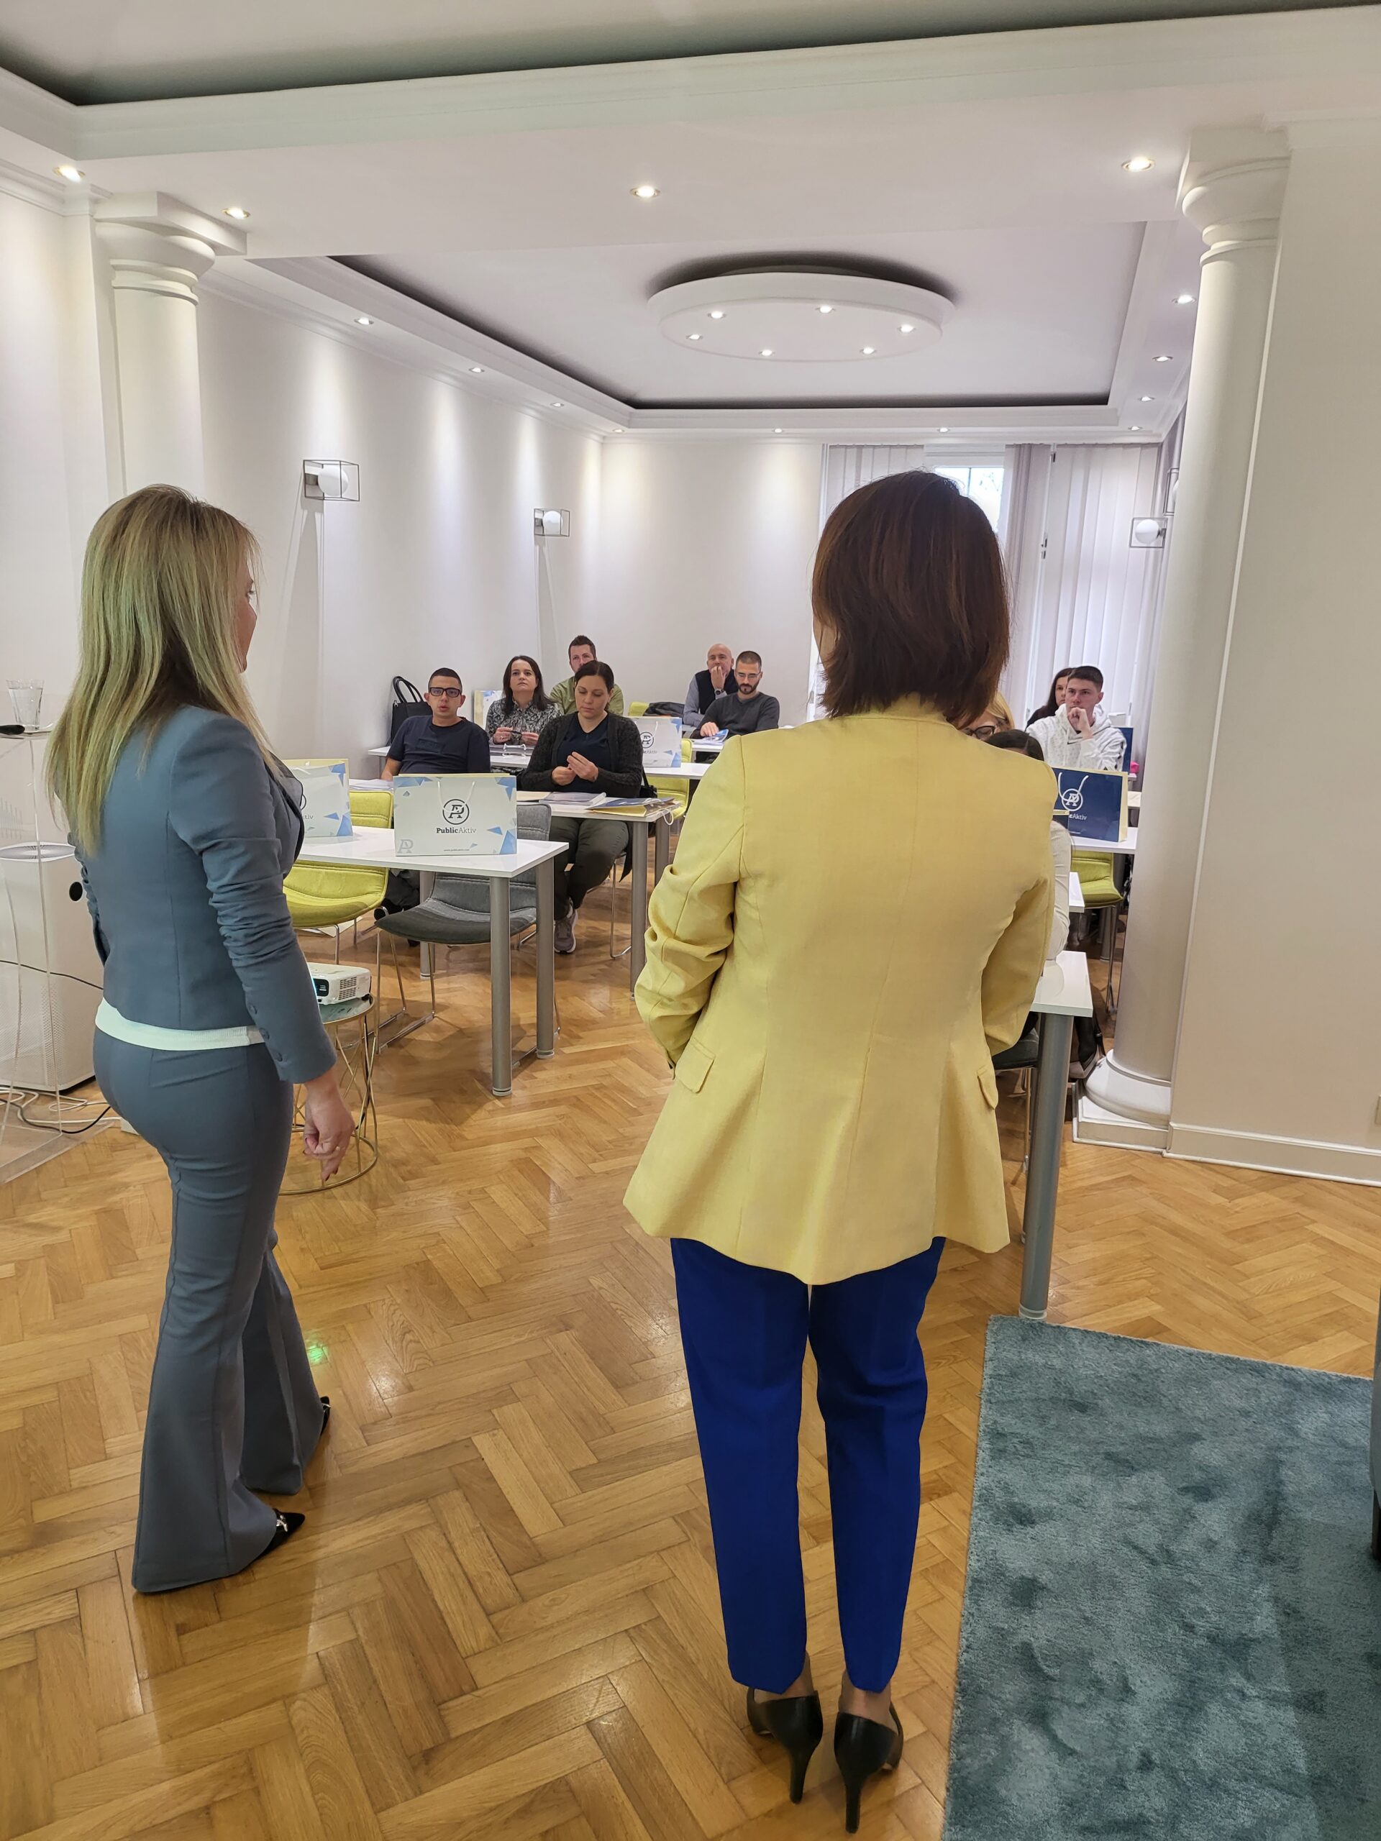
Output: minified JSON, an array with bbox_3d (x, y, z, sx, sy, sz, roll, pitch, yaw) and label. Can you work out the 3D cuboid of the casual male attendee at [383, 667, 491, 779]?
[{"bbox_3d":[-1.217,-0.562,6.061,0.550,1.235,0.780,4,14,7],"label":"casual male attendee"}]

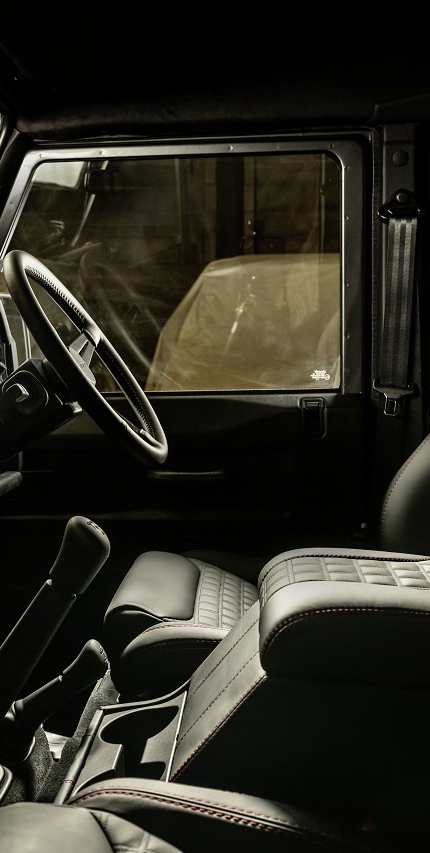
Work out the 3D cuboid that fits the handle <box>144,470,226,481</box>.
[{"bbox_3d":[-0.055,0.089,1.530,0.147,0.025,0.040,-1,5,4],"label":"handle"}]

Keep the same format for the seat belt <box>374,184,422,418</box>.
[{"bbox_3d":[0.321,-0.215,1.490,0.083,0.400,0.055,-1,5,4],"label":"seat belt"}]

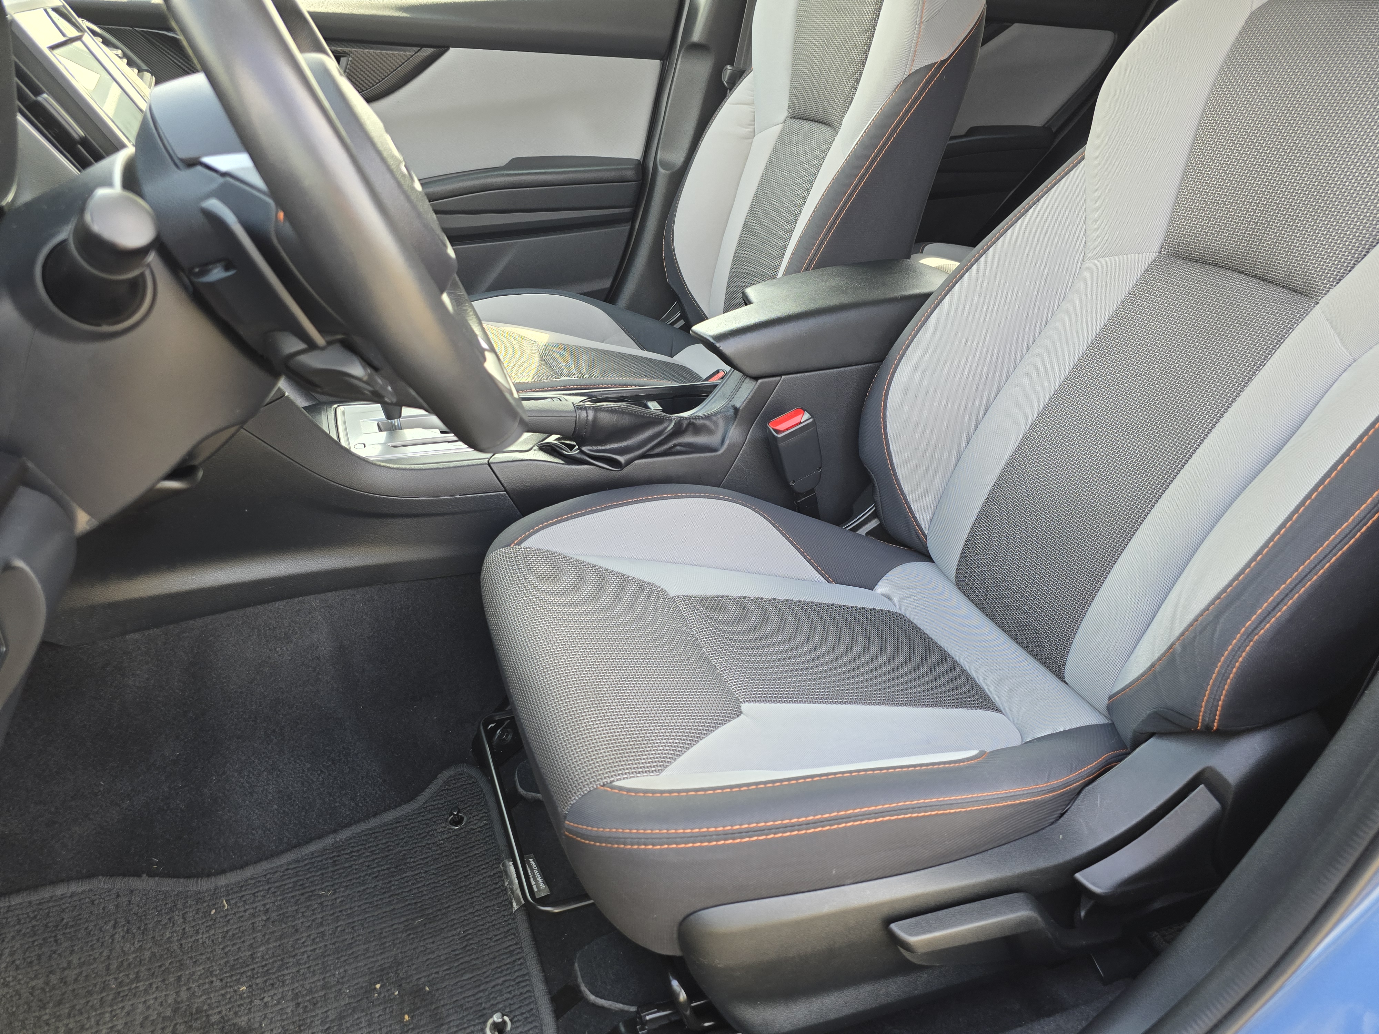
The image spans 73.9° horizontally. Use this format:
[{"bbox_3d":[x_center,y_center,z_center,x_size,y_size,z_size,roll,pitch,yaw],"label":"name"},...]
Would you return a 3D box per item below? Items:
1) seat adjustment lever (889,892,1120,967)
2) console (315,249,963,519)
[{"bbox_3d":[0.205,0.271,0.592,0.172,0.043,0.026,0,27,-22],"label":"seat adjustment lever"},{"bbox_3d":[-0.032,-0.114,1.014,0.720,0.270,0.225,-9,31,-18],"label":"console"}]

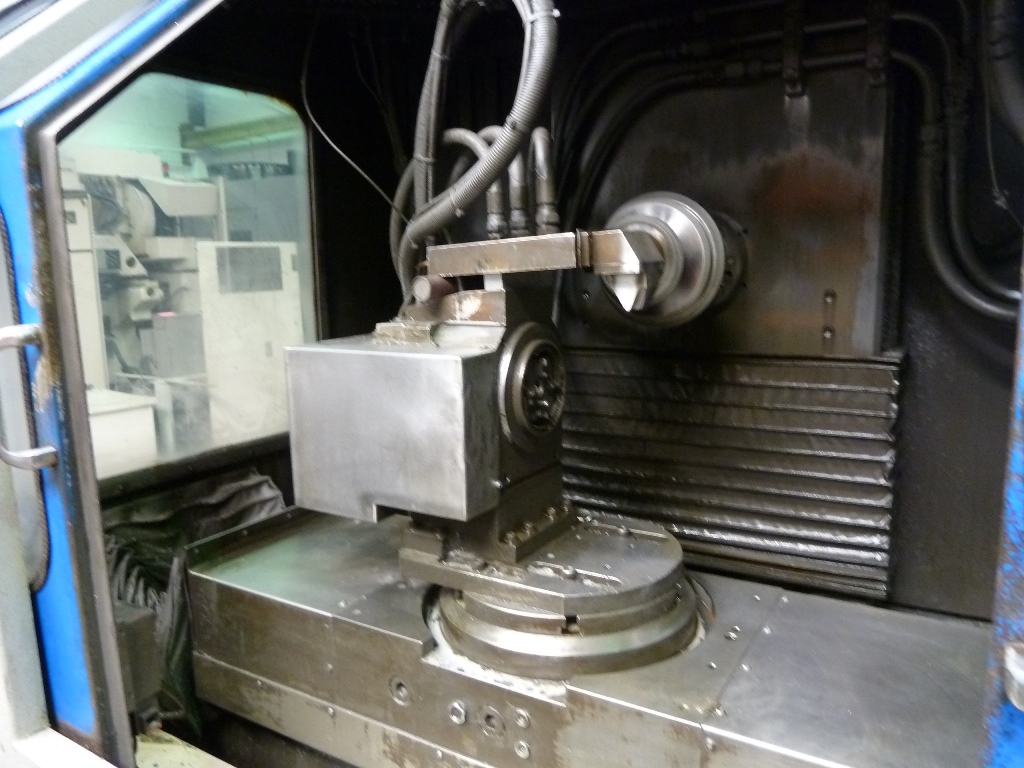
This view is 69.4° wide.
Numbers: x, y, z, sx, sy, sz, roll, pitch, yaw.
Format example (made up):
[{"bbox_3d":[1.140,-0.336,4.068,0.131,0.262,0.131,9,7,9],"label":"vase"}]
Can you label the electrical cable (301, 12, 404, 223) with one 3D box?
[{"bbox_3d":[-0.266,-0.452,1.240,0.170,0.350,0.120,-3,8,-11],"label":"electrical cable"}]

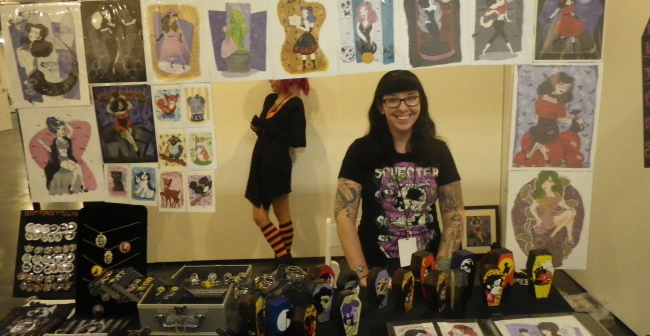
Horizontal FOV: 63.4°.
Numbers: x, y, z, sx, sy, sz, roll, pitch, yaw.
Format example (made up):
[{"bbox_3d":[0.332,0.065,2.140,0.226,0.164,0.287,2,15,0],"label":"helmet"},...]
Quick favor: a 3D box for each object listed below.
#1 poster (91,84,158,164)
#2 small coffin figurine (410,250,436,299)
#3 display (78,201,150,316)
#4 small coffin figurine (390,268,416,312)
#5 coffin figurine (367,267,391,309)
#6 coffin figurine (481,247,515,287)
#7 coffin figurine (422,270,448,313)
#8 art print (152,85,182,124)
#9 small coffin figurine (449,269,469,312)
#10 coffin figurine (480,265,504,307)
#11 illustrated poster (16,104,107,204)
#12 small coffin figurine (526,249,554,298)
[{"bbox_3d":[-0.707,-0.153,1.873,0.216,0.281,0.010,-2,11,5],"label":"poster"},{"bbox_3d":[0.301,0.333,1.622,0.073,0.142,0.043,-11,14,-36],"label":"small coffin figurine"},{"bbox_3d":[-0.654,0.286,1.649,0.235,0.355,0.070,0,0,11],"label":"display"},{"bbox_3d":[0.233,0.361,1.552,0.062,0.123,0.040,-10,14,-33],"label":"small coffin figurine"},{"bbox_3d":[0.158,0.360,1.574,0.062,0.122,0.040,-12,15,-39],"label":"coffin figurine"},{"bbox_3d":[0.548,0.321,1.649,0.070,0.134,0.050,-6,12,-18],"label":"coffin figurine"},{"bbox_3d":[0.326,0.360,1.539,0.062,0.121,0.041,-12,15,-39],"label":"coffin figurine"},{"bbox_3d":[-0.551,-0.215,1.854,0.103,0.153,0.008,-1,12,6],"label":"art print"},{"bbox_3d":[0.408,0.363,1.577,0.047,0.130,0.062,-2,12,2],"label":"small coffin figurine"},{"bbox_3d":[0.506,0.355,1.606,0.060,0.124,0.046,-4,12,-7],"label":"coffin figurine"},{"bbox_3d":[-0.968,-0.046,1.929,0.281,0.355,0.008,-1,12,6],"label":"illustrated poster"},{"bbox_3d":[0.672,0.333,1.643,0.067,0.138,0.050,-2,12,2],"label":"small coffin figurine"}]

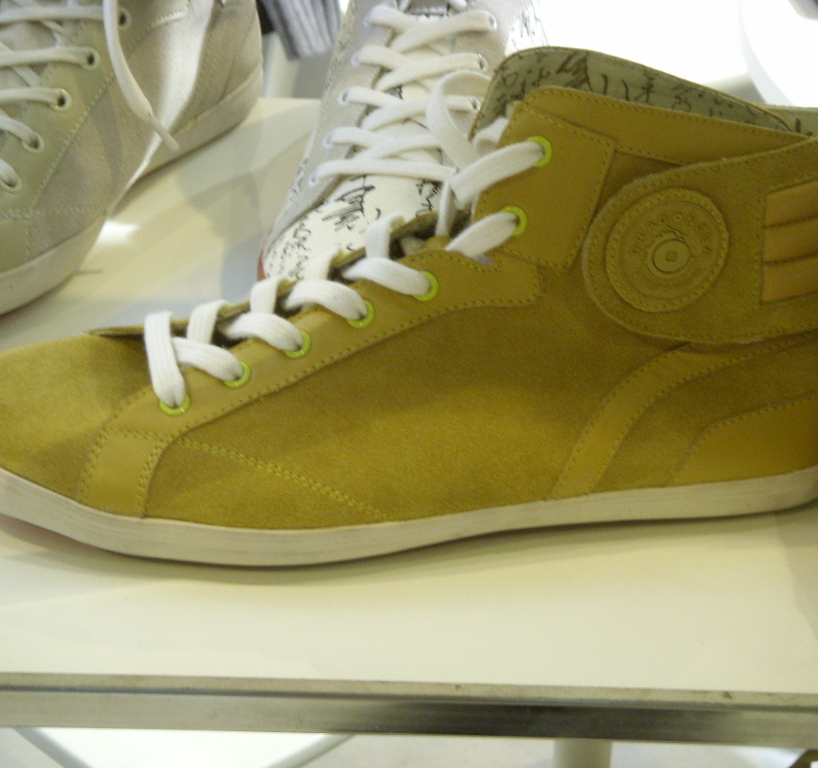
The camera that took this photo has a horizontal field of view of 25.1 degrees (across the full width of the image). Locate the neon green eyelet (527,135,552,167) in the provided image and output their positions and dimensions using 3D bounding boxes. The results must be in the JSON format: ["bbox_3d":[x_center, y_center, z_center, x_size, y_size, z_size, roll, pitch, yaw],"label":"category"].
[{"bbox_3d":[0.037,-0.066,0.520,0.009,0.009,0.003,10,6,20],"label":"neon green eyelet"}]

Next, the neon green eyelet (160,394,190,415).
[{"bbox_3d":[-0.069,0.005,0.540,0.009,0.003,0.009,-1,65,-4],"label":"neon green eyelet"}]

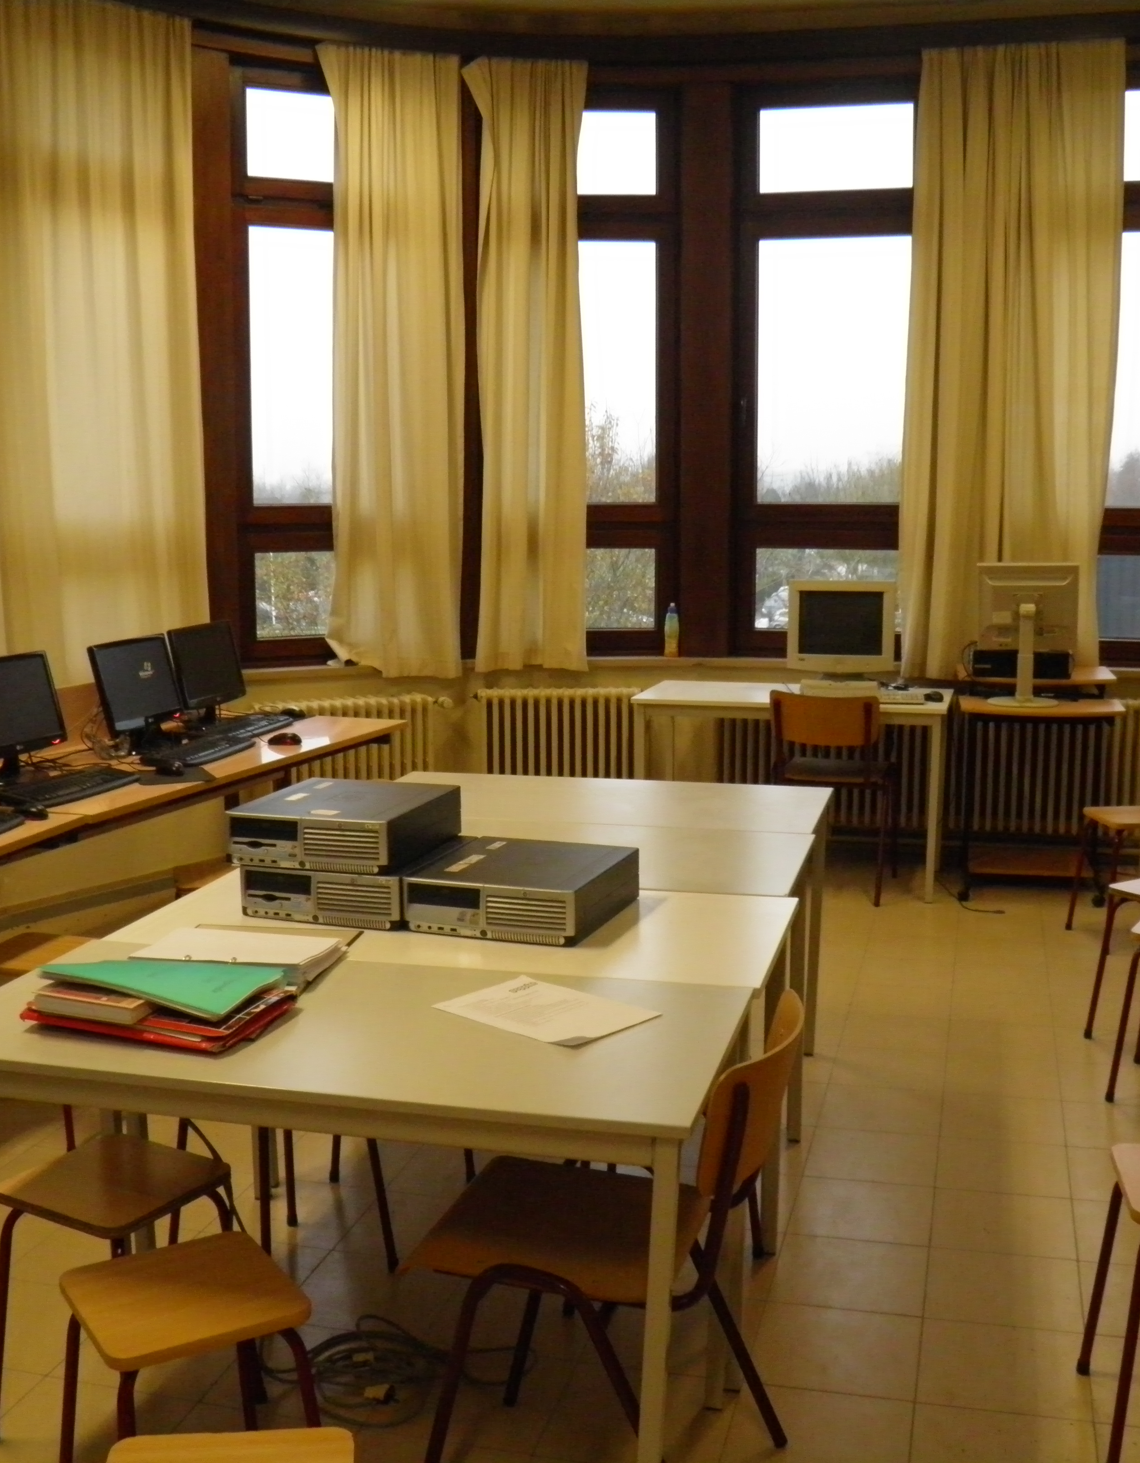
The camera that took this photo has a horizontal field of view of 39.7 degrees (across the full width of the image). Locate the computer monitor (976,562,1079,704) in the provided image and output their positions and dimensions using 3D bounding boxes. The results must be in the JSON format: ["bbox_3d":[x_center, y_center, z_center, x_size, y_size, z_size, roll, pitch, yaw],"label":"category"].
[{"bbox_3d":[1.837,-0.391,6.322,0.410,0.545,0.230,1,9,7],"label":"computer monitor"}]

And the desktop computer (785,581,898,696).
[{"bbox_3d":[1.117,-0.385,6.464,0.425,0.455,0.420,2,9,13],"label":"desktop computer"}]

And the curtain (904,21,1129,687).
[{"bbox_3d":[1.776,-1.477,6.370,0.810,2.520,0.160,2,9,15],"label":"curtain"}]

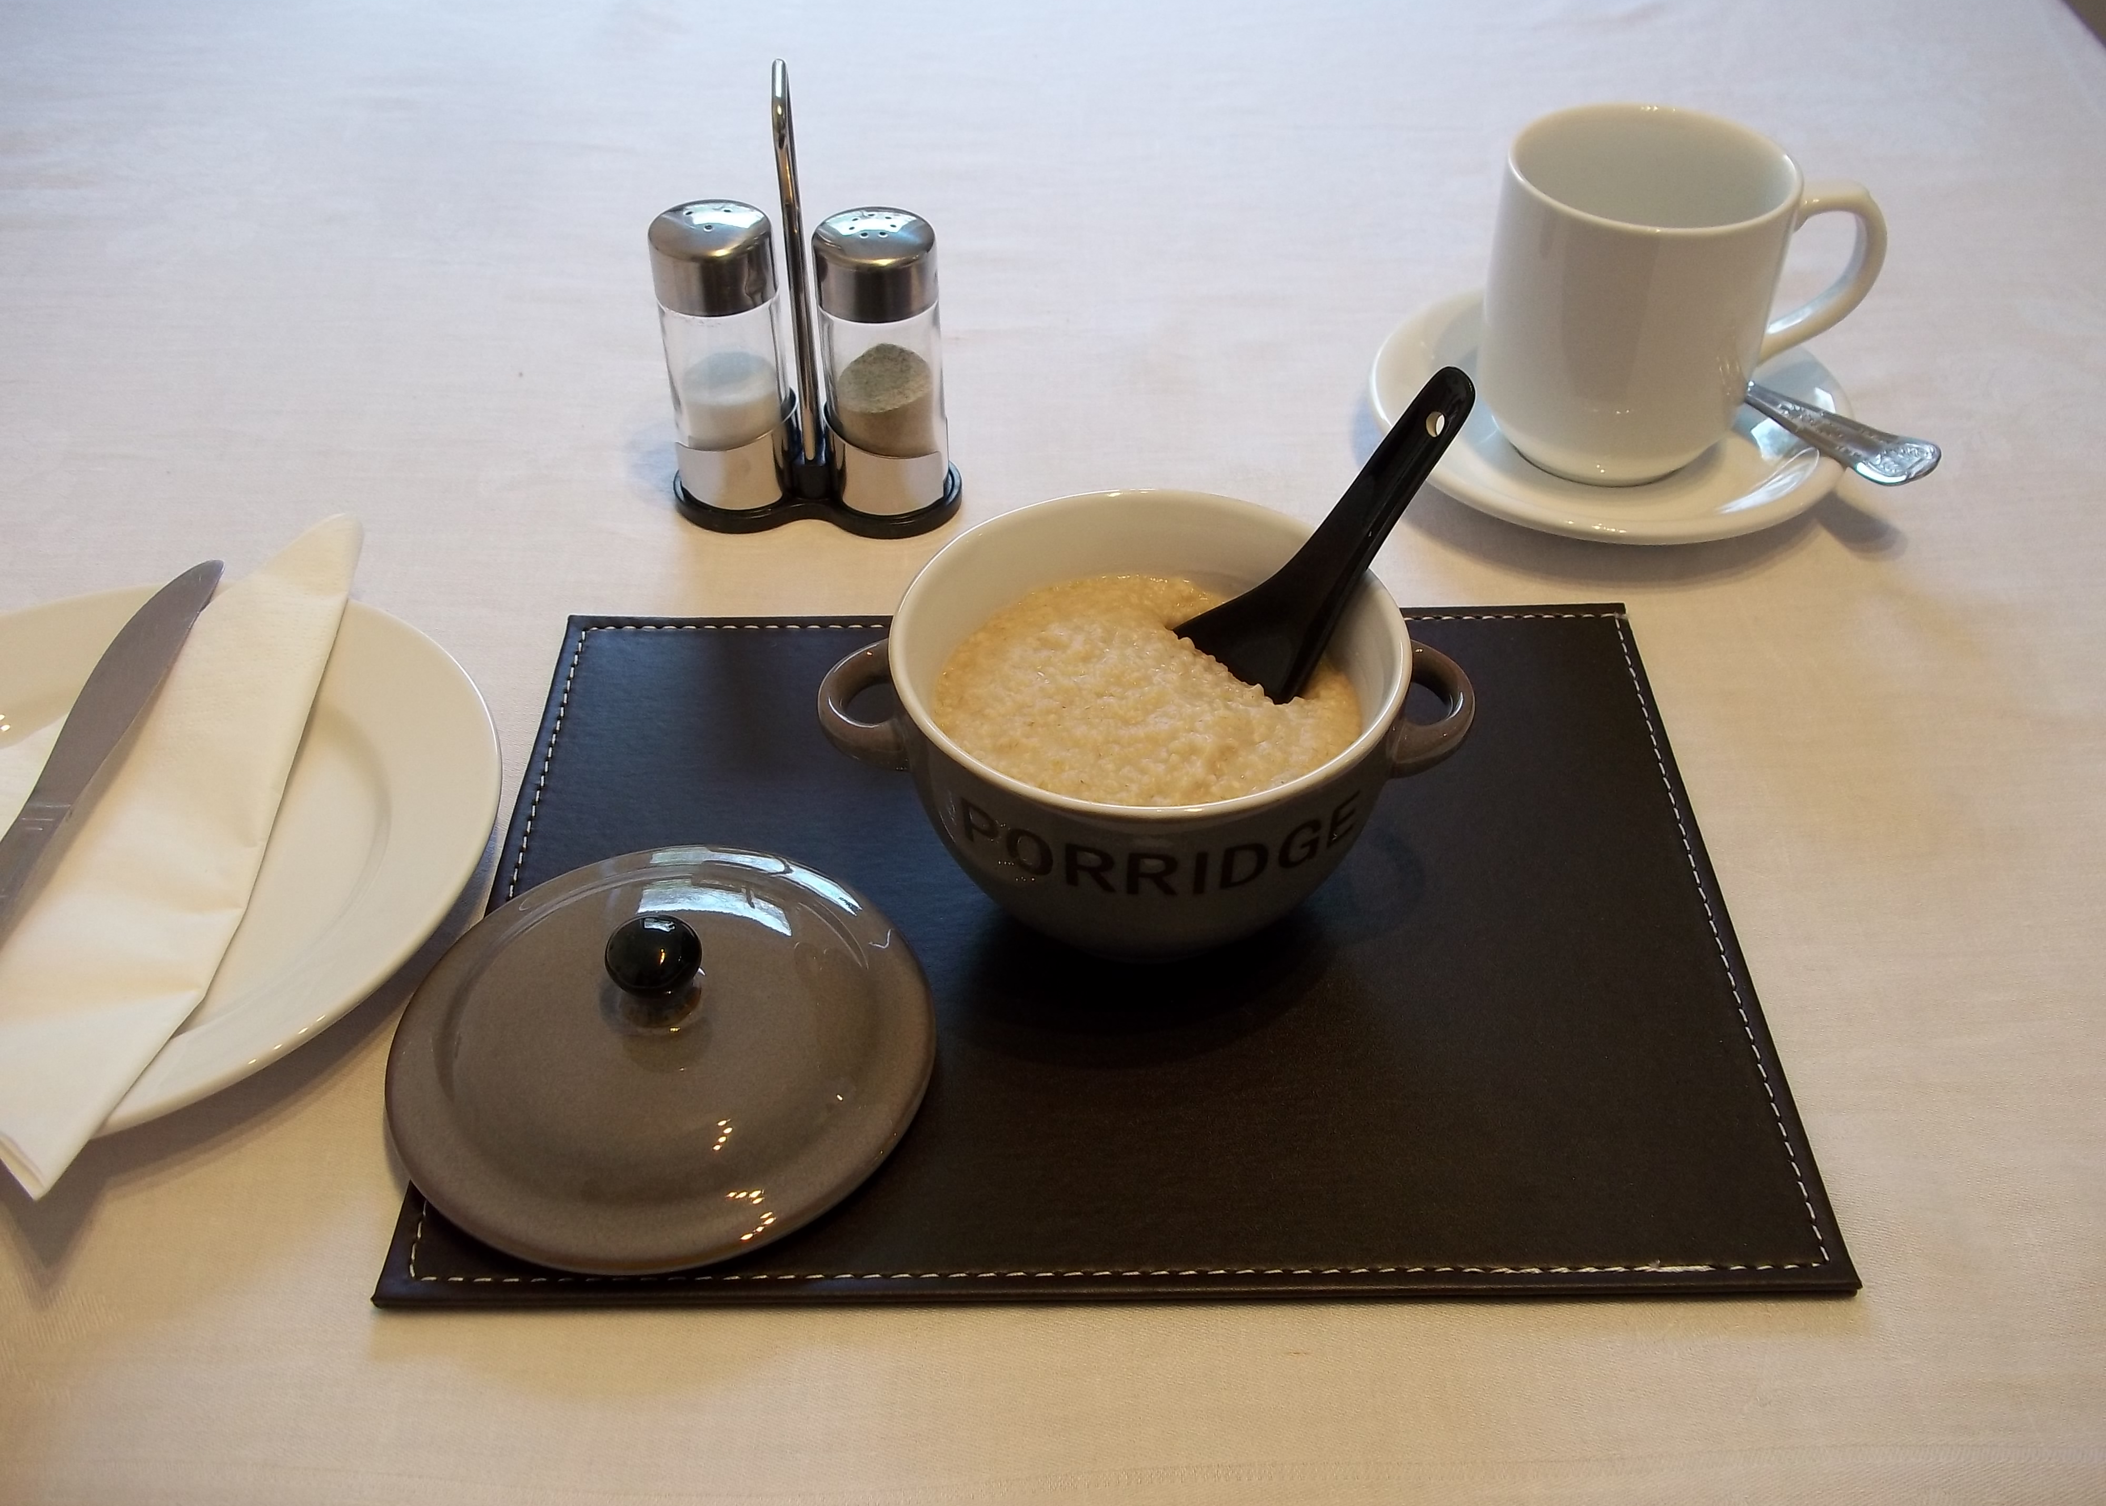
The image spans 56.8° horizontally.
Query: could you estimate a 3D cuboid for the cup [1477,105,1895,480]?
[{"bbox_3d":[0.191,-0.135,0.598,0.113,0.093,0.084,6,43,7],"label":"cup"}]

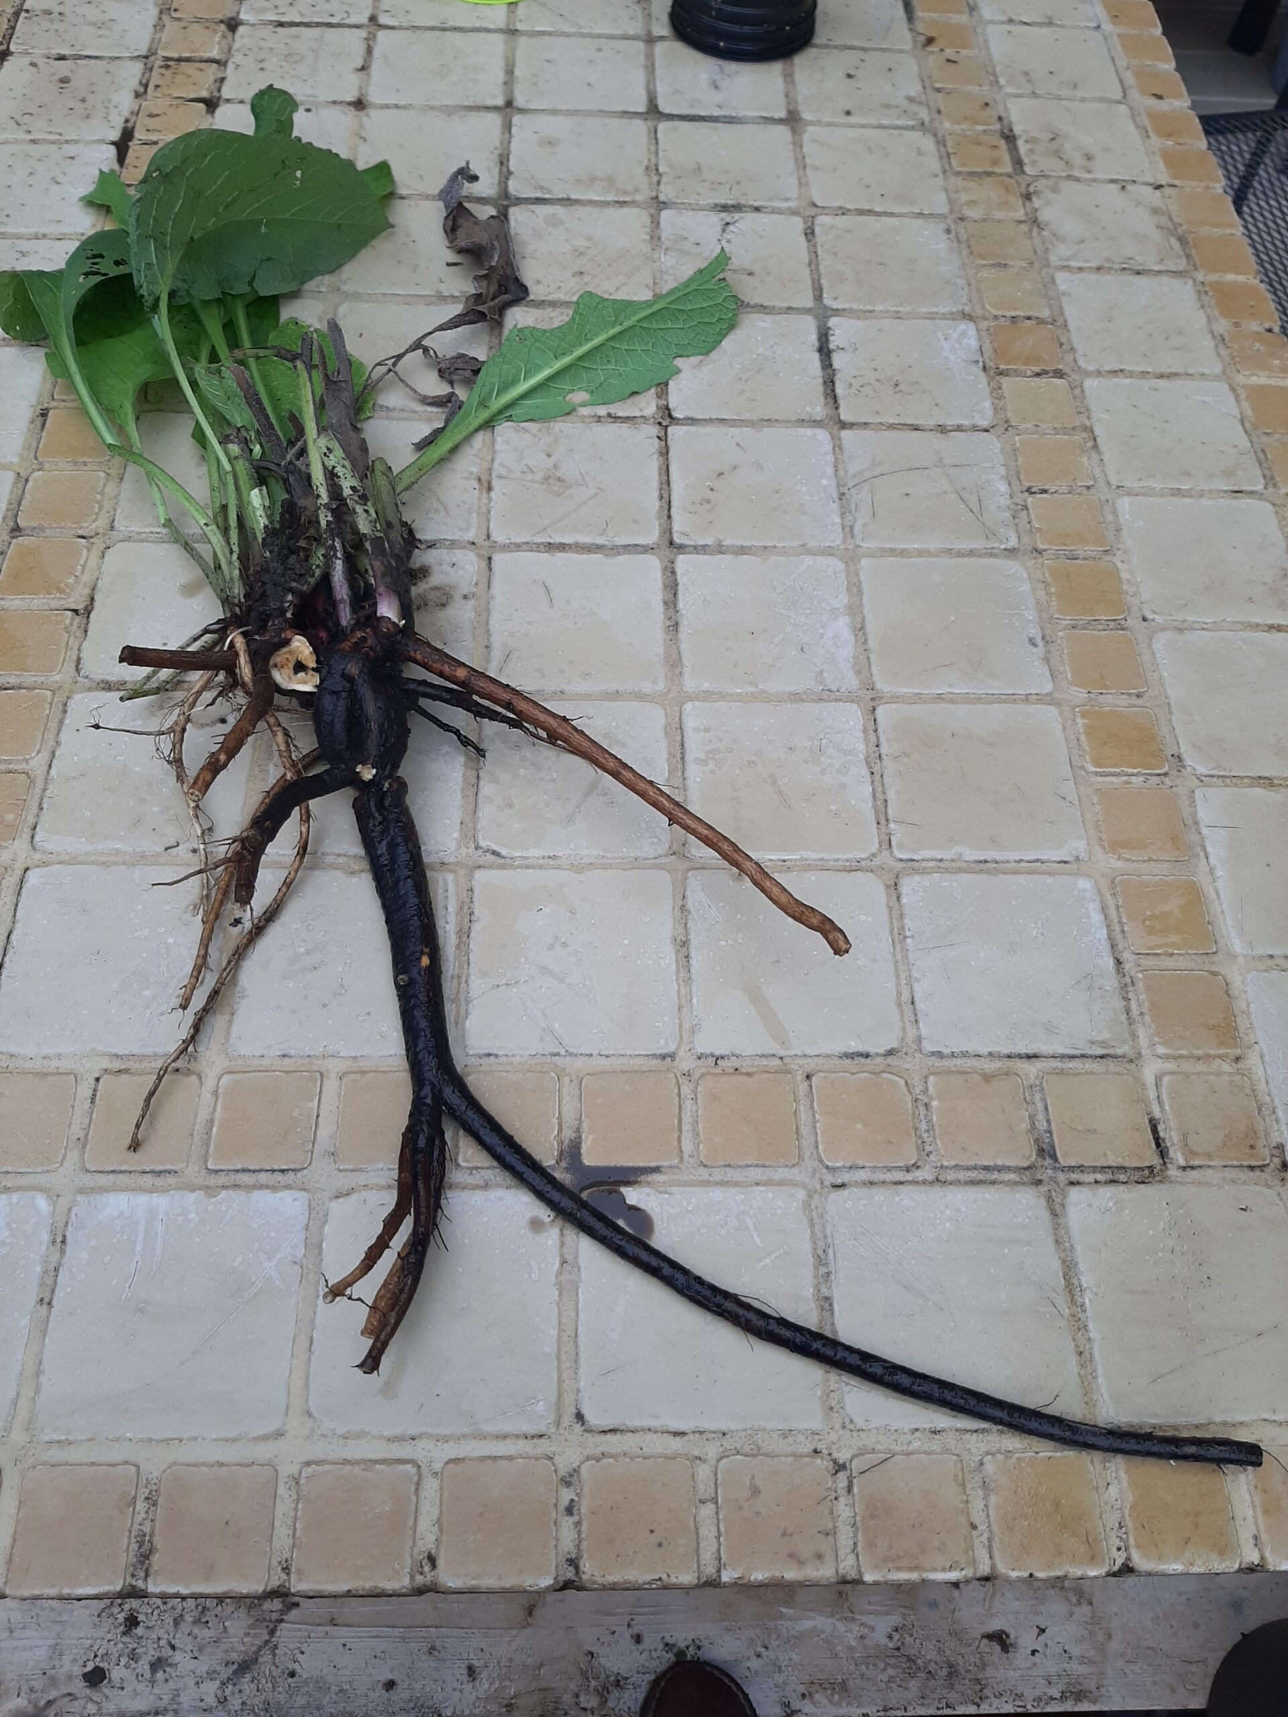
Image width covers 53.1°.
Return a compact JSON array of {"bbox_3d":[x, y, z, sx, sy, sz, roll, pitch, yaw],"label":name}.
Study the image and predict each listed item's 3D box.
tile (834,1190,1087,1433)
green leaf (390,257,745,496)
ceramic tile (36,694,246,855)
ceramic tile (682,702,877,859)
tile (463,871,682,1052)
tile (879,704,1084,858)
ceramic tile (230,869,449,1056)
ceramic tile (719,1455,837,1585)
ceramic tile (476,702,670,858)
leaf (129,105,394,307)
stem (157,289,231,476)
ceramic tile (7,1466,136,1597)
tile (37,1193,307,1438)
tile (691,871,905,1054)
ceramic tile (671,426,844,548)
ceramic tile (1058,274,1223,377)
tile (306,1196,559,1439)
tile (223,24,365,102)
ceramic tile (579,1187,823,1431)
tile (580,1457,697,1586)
[{"bbox_3d":[0.135,0.196,0.570,0.100,0.010,0.101,0,61,-2],"label":"tile"},{"bbox_3d":[-0.043,-0.316,0.815,0.098,0.022,0.303,39,64,17],"label":"green leaf"},{"bbox_3d":[-0.260,-0.044,0.684,0.102,0.010,0.100,0,61,-3],"label":"ceramic tile"},{"bbox_3d":[0.071,-0.041,0.691,0.100,0.009,0.100,0,61,-3],"label":"ceramic tile"},{"bbox_3d":[-0.035,0.052,0.642,0.101,0.010,0.099,0,61,-2],"label":"tile"},{"bbox_3d":[0.182,-0.041,0.705,0.102,0.010,0.099,1,61,-3],"label":"tile"},{"bbox_3d":[-0.145,0.051,0.625,0.100,0.010,0.100,1,61,-3],"label":"ceramic tile"},{"bbox_3d":[0.053,0.266,0.519,0.046,0.009,0.045,0,61,-3],"label":"ceramic tile"},{"bbox_3d":[-0.038,-0.041,0.694,0.101,0.010,0.099,0,61,-3],"label":"ceramic tile"},{"bbox_3d":[-0.236,-0.396,0.794,0.153,0.035,0.135,0,86,-3],"label":"leaf"},{"bbox_3d":[-0.266,-0.282,0.753,0.012,0.011,0.143,-20,73,-13],"label":"stem"},{"bbox_3d":[-0.225,0.267,0.513,0.045,0.010,0.045,0,61,-3],"label":"ceramic tile"},{"bbox_3d":[-0.199,0.195,0.555,0.102,0.010,0.100,0,61,-2],"label":"tile"},{"bbox_3d":[0.072,0.052,0.638,0.100,0.010,0.100,1,61,-3],"label":"tile"},{"bbox_3d":[0.068,-0.226,0.792,0.100,0.010,0.100,1,61,-3],"label":"ceramic tile"},{"bbox_3d":[0.339,-0.366,0.890,0.099,0.010,0.099,0,61,-2],"label":"ceramic tile"},{"bbox_3d":[-0.087,0.193,0.552,0.101,0.009,0.099,0,61,-3],"label":"tile"},{"bbox_3d":[-0.266,-0.608,0.996,0.101,0.010,0.098,0,61,-3],"label":"tile"},{"bbox_3d":[0.024,0.195,0.565,0.102,0.010,0.101,0,61,-2],"label":"ceramic tile"},{"bbox_3d":[-0.002,0.265,0.516,0.045,0.009,0.045,0,61,-3],"label":"tile"}]

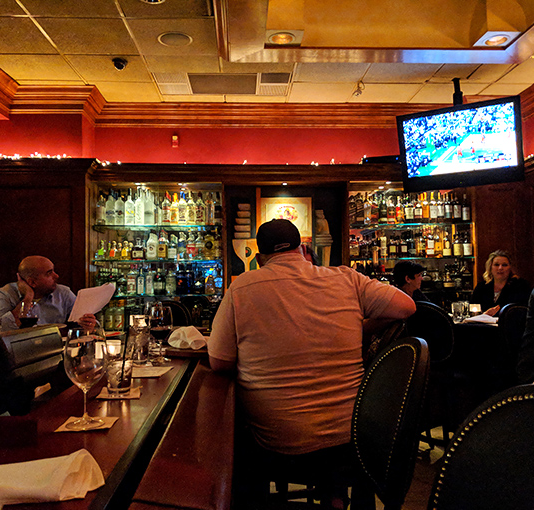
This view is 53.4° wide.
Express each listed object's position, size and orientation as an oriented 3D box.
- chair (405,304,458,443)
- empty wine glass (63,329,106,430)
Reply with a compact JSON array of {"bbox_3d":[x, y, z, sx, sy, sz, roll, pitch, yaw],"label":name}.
[{"bbox_3d":[1.320,0.975,4.142,0.470,1.220,0.540,-2,-3,34],"label":"chair"},{"bbox_3d":[-0.431,0.291,1.262,0.101,0.218,0.101,0,-2,-3],"label":"empty wine glass"}]

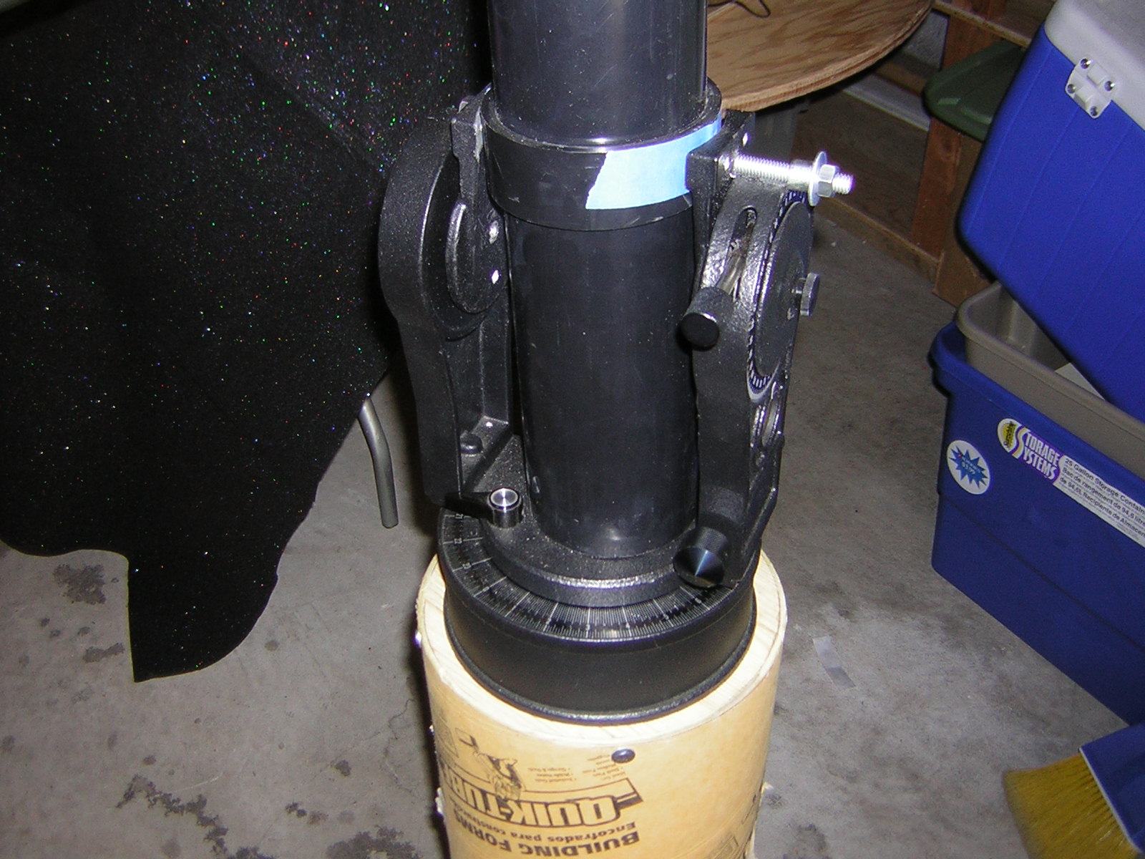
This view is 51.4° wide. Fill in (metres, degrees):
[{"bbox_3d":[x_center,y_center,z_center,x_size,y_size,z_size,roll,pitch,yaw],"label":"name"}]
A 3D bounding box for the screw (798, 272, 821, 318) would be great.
[{"bbox_3d":[0.102,-0.059,0.522,0.007,0.018,0.018,12,40,17],"label":"screw"}]

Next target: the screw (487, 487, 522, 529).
[{"bbox_3d":[-0.035,0.042,0.622,0.018,0.015,0.018,-1,38,1],"label":"screw"}]

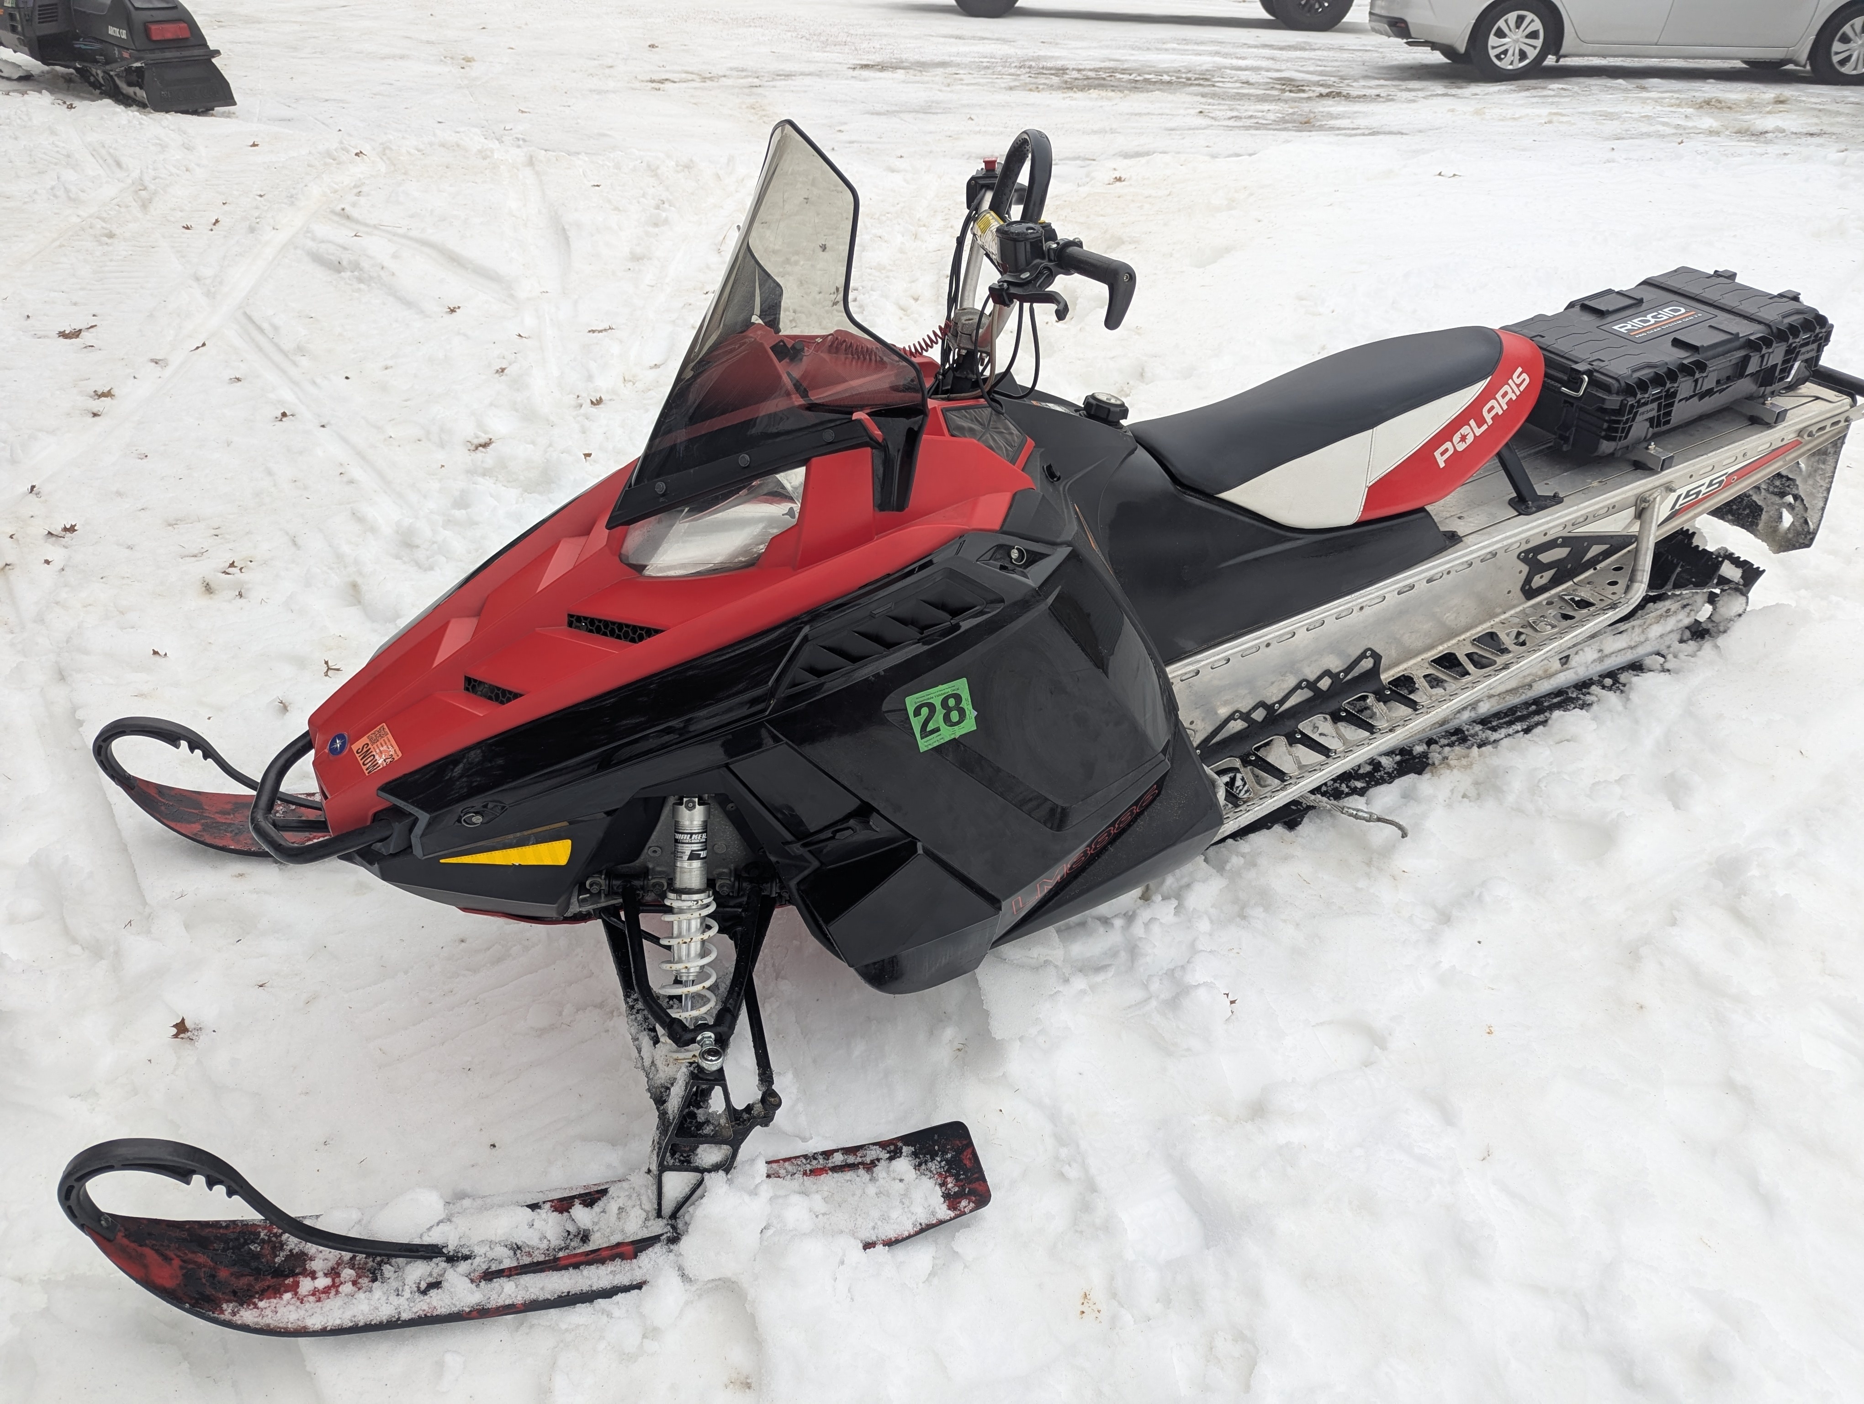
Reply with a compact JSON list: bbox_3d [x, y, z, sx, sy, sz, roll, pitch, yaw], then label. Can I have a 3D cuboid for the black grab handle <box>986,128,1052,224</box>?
[{"bbox_3d":[0.119,-0.702,1.749,0.035,0.125,0.130,5,32,-18],"label":"black grab handle"}]

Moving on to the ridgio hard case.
[{"bbox_3d":[1.464,-0.711,2.650,0.553,0.155,0.352,-21,40,-17],"label":"ridgio hard case"}]

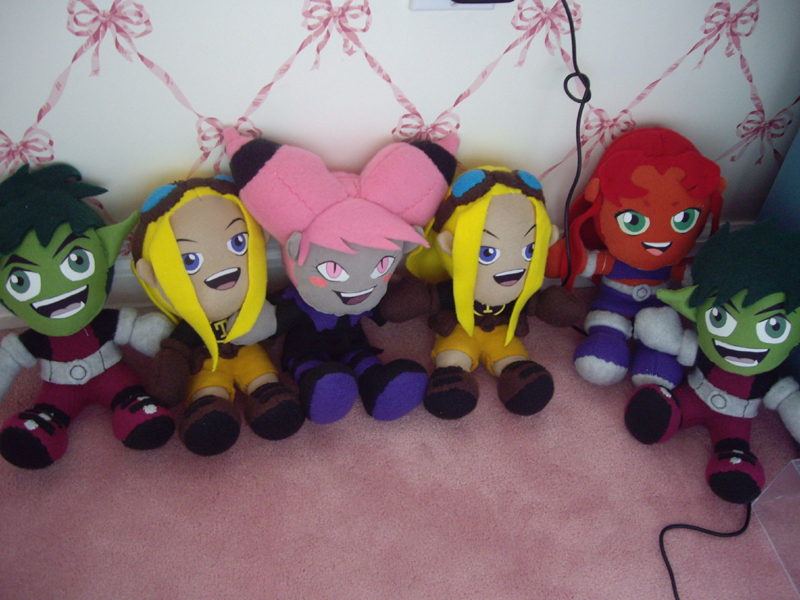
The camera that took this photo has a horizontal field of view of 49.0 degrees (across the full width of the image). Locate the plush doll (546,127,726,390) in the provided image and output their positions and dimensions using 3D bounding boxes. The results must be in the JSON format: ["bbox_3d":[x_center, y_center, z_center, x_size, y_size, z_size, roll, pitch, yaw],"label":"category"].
[{"bbox_3d":[0.228,-0.043,0.836,0.155,0.243,0.150,-2,39,-10],"label":"plush doll"}]

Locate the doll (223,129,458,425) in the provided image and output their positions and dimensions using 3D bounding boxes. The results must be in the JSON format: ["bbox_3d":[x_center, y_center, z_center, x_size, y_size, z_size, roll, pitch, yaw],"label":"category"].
[{"bbox_3d":[-0.048,-0.021,0.767,0.194,0.250,0.157,-4,39,-12],"label":"doll"}]

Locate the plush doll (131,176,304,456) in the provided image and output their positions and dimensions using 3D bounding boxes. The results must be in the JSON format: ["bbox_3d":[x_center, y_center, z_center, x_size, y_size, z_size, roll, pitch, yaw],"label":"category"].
[{"bbox_3d":[-0.154,0.005,0.754,0.155,0.210,0.172,-10,41,-18],"label":"plush doll"}]

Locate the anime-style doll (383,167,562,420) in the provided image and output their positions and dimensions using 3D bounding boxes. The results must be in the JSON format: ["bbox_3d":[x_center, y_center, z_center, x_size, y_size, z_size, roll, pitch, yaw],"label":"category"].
[{"bbox_3d":[0.082,-0.014,0.810,0.186,0.208,0.164,-4,39,-12],"label":"anime-style doll"}]

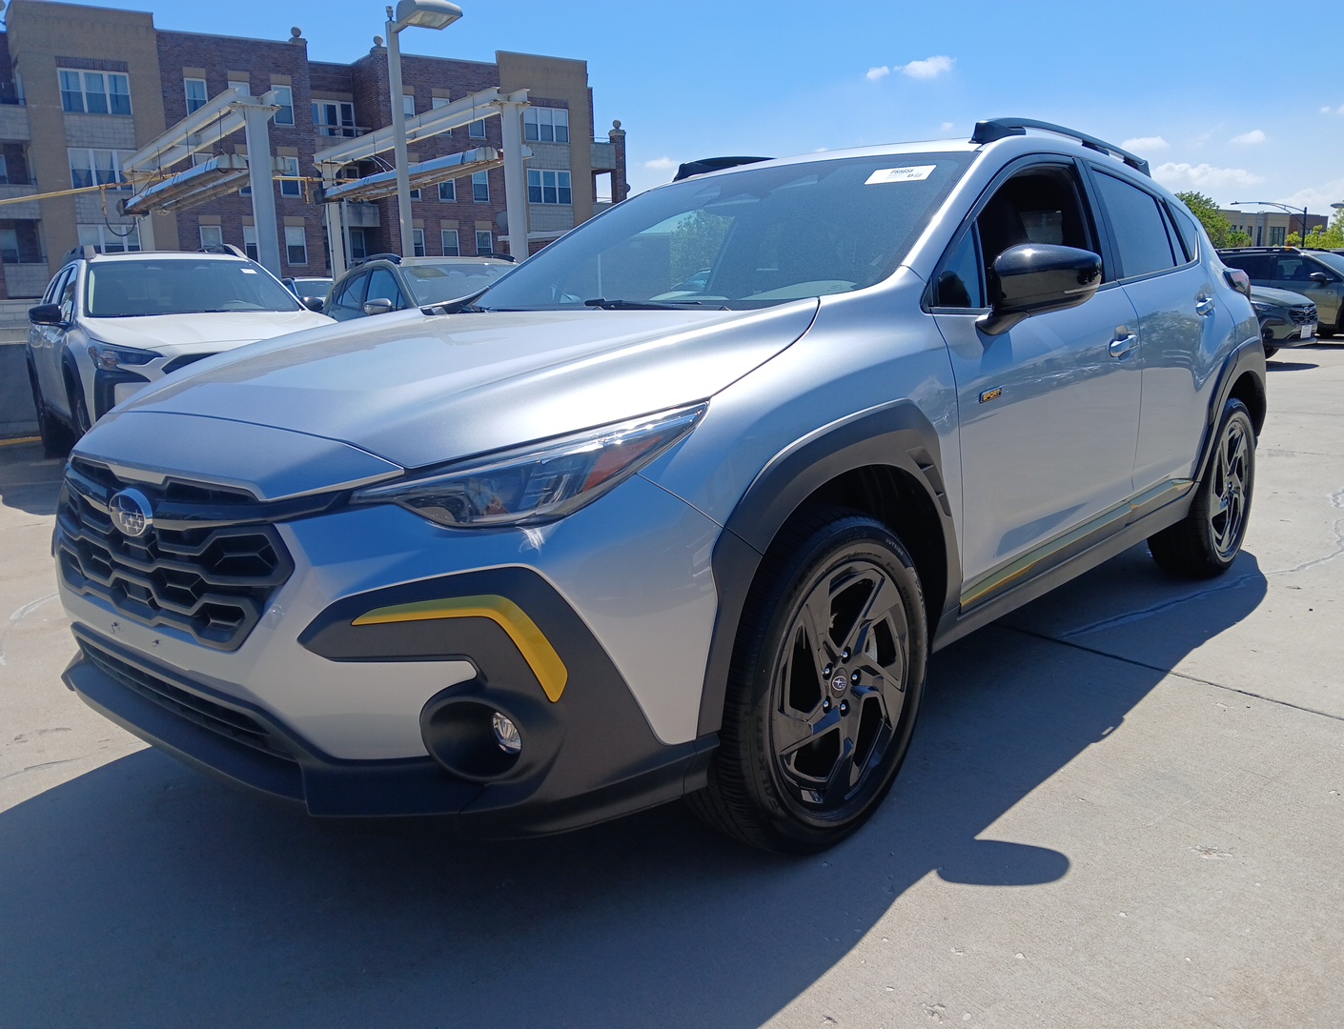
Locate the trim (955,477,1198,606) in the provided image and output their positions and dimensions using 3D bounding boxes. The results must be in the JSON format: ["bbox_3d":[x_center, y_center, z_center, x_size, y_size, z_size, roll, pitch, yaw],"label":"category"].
[{"bbox_3d":[1.234,0.029,2.984,0.035,0.065,1.730,8,16,42],"label":"trim"}]

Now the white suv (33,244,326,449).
[{"bbox_3d":[-3.995,-1.292,8.303,1.880,1.680,4.870,-9,13,-35],"label":"white suv"}]

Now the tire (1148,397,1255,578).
[{"bbox_3d":[2.076,-0.123,4.021,0.235,0.700,0.700,8,15,42],"label":"tire"}]

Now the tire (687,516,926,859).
[{"bbox_3d":[0.278,0.316,2.097,0.235,0.700,0.700,7,14,40],"label":"tire"}]

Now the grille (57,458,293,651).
[{"bbox_3d":[-0.930,0.054,1.881,1.030,0.320,0.150,8,15,42],"label":"grille"}]

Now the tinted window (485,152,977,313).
[{"bbox_3d":[0.145,-0.794,2.946,1.420,0.110,0.910,8,44,42],"label":"tinted window"}]

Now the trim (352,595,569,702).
[{"bbox_3d":[-0.310,0.190,1.486,0.325,0.172,0.085,-1,11,5],"label":"trim"}]

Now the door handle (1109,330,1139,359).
[{"bbox_3d":[1.277,-0.481,2.913,0.050,0.050,0.195,8,21,41],"label":"door handle"}]

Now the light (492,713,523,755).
[{"bbox_3d":[-0.262,0.356,1.667,0.080,0.080,0.050,6,14,36],"label":"light"}]

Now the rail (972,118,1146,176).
[{"bbox_3d":[1.314,-1.197,3.364,0.055,0.105,1.470,8,15,42],"label":"rail"}]

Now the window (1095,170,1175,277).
[{"bbox_3d":[1.493,-0.923,3.306,0.040,0.349,0.600,-18,-3,43],"label":"window"}]

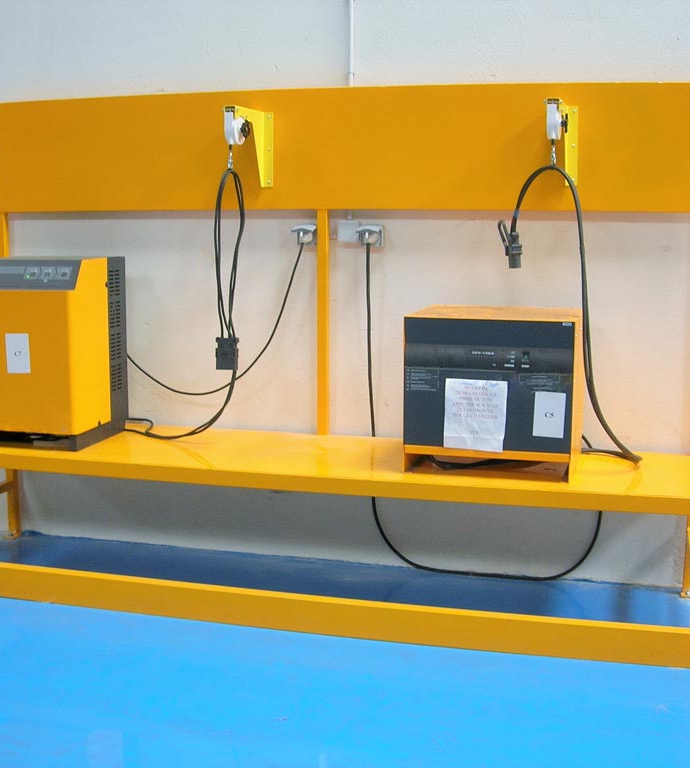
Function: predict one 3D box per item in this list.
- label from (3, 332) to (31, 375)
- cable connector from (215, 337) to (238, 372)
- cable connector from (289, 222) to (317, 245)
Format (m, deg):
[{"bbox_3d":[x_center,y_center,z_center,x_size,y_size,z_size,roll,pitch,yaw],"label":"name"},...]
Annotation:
[{"bbox_3d":[-1.243,-0.115,4.276,0.101,0.152,0.004,2,9,15],"label":"label"},{"bbox_3d":[-0.452,-0.119,4.361,0.086,0.129,0.046,2,9,15],"label":"cable connector"},{"bbox_3d":[-0.161,-0.594,4.479,0.085,0.085,0.098,2,9,15],"label":"cable connector"}]

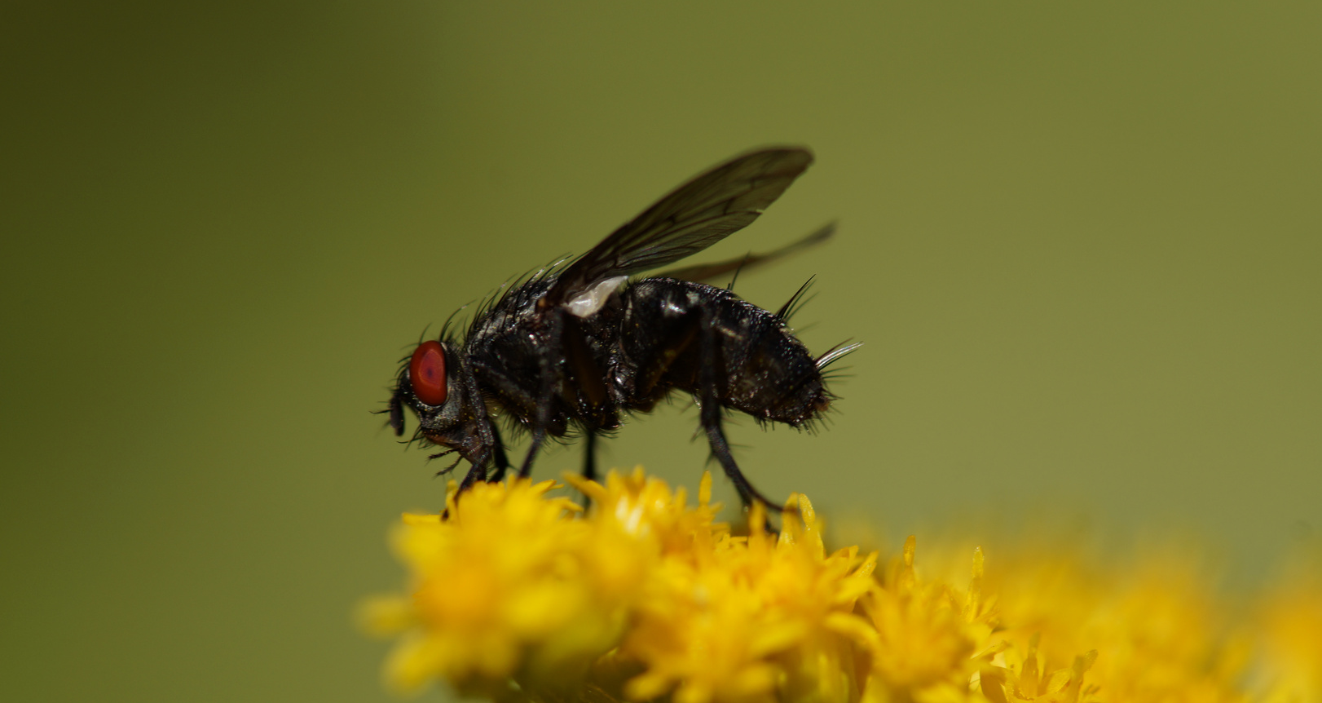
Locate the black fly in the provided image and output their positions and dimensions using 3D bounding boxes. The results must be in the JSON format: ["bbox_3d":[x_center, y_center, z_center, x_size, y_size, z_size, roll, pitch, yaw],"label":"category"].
[{"bbox_3d":[-0.001,0.000,0.130,0.011,0.009,0.007,0,5,0],"label":"black fly"}]

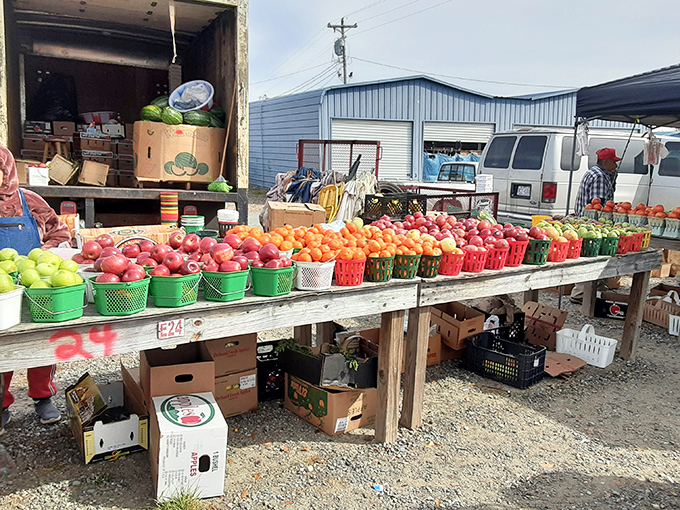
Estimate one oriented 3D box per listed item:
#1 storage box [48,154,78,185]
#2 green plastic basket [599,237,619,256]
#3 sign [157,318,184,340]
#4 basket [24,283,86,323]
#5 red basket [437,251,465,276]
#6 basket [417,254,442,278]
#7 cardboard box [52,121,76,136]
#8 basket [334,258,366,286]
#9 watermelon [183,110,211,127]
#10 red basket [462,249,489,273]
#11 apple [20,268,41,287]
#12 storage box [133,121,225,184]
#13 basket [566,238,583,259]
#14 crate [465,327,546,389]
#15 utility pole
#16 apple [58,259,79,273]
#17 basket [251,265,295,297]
[{"bbox_3d":[-2.883,-0.886,5.480,0.225,0.235,0.200,30,7,-29],"label":"storage box"},{"bbox_3d":[1.870,-0.068,3.730,0.160,0.130,0.160,-5,12,-31],"label":"green plastic basket"},{"bbox_3d":[-0.766,0.341,2.420,0.113,0.076,0.016,-5,13,-27],"label":"sign"},{"bbox_3d":[-1.182,0.180,2.205,0.230,0.155,0.245,-5,12,-32],"label":"basket"},{"bbox_3d":[0.701,0.047,3.324,0.162,0.145,0.162,2,11,0],"label":"red basket"},{"bbox_3d":[0.524,0.058,3.141,0.165,0.145,0.165,2,10,0],"label":"basket"},{"bbox_3d":[-3.780,-1.730,7.250,0.265,0.183,0.380,-4,12,-27],"label":"cardboard box"},{"bbox_3d":[0.058,0.088,2.894,0.168,0.140,0.168,2,11,0],"label":"basket"},{"bbox_3d":[-1.641,-1.577,6.150,0.320,0.200,0.210,-4,13,-22],"label":"watermelon"},{"bbox_3d":[0.814,0.024,3.166,0.160,0.133,0.160,4,12,14],"label":"red basket"},{"bbox_3d":[-1.319,0.096,2.260,0.080,0.077,0.080,-6,13,-30],"label":"apple"},{"bbox_3d":[-1.883,-1.181,6.129,1.030,0.610,1.030,-2,11,-22],"label":"storage box"},{"bbox_3d":[1.675,-0.051,3.795,0.155,0.142,0.155,-5,13,-27],"label":"basket"},{"bbox_3d":[1.270,0.790,4.045,0.320,0.251,0.473,-7,14,-41],"label":"crate"},{"bbox_3d":[0.426,-11.360,39.000,2.200,11.600,0.600,-3,11,-7],"label":"utility pole"},{"bbox_3d":[-1.231,0.057,2.410,0.084,0.077,0.084,-5,13,-26],"label":"apple"},{"bbox_3d":[-0.336,0.111,2.634,0.230,0.140,0.205,6,12,23],"label":"basket"}]

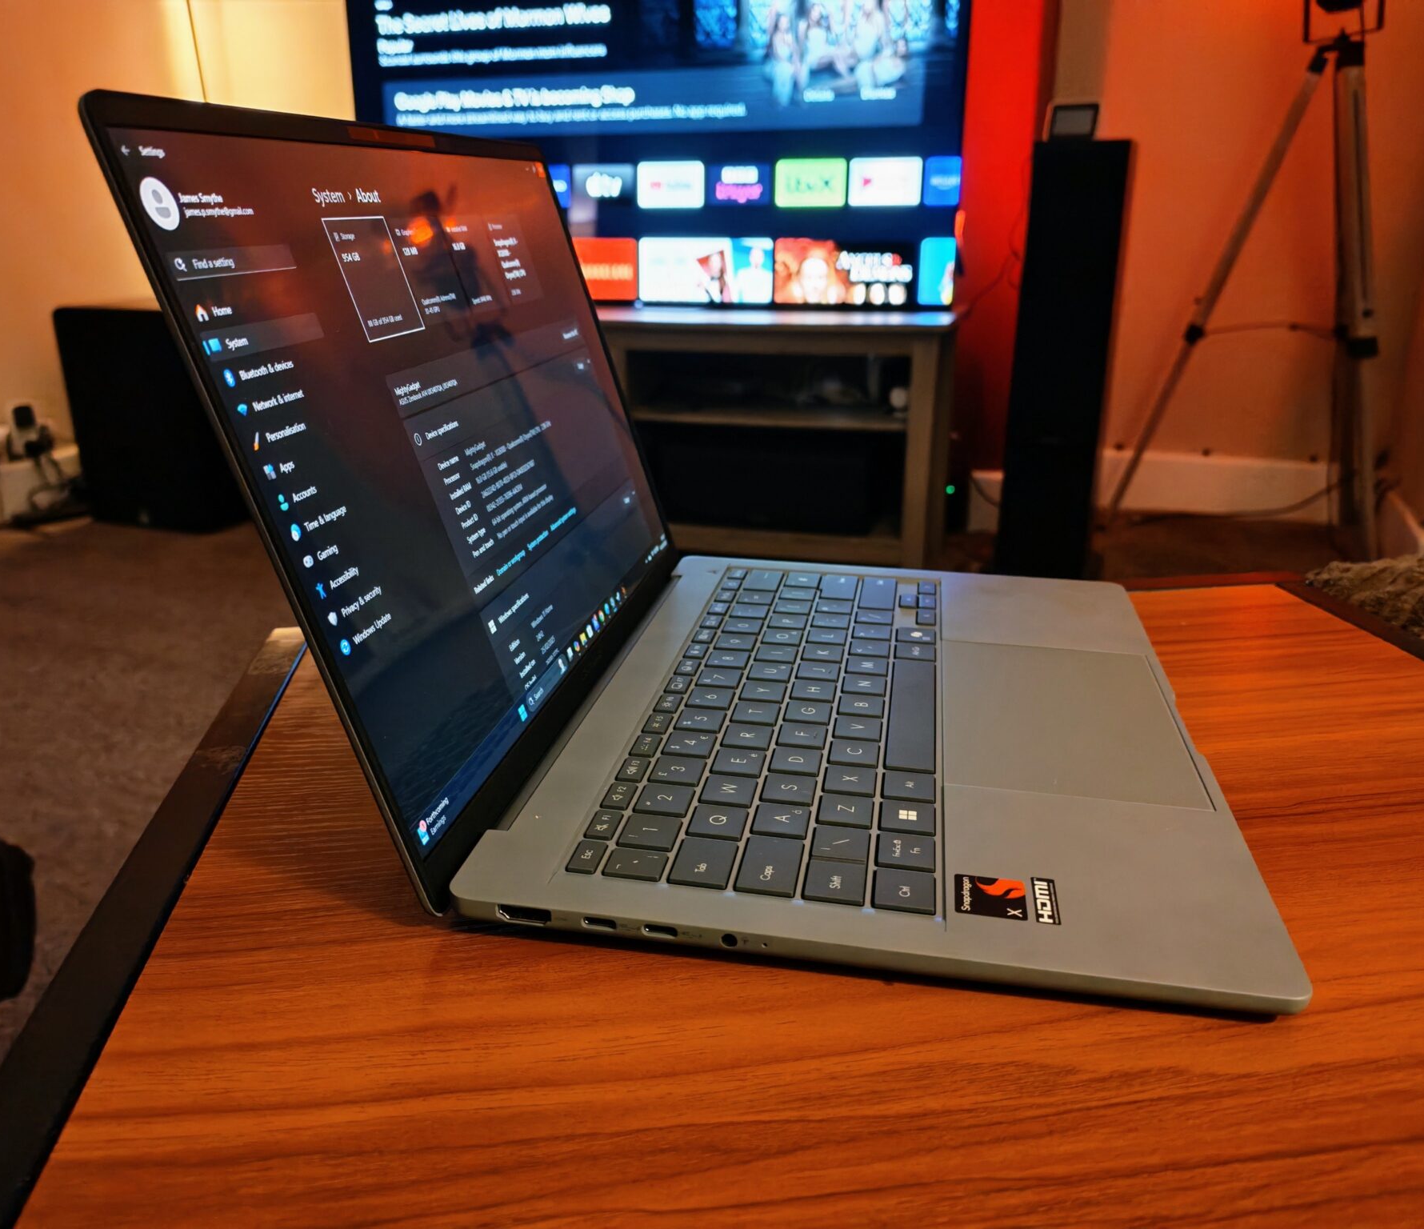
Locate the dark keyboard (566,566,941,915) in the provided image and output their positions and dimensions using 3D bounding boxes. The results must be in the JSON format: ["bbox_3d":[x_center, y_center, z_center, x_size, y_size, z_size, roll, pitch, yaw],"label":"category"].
[{"bbox_3d":[0.034,0.028,0.427,0.102,0.004,0.274,4,21,10],"label":"dark keyboard"}]

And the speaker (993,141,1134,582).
[{"bbox_3d":[0.697,-0.490,2.268,0.178,0.840,0.270,5,21,15],"label":"speaker"}]

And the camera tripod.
[{"bbox_3d":[1.246,-0.643,2.364,0.600,1.050,0.520,0,20,0],"label":"camera tripod"}]

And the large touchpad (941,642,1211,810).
[{"bbox_3d":[0.123,0.036,0.407,0.080,0.003,0.125,4,21,10],"label":"large touchpad"}]

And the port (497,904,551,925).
[{"bbox_3d":[-0.048,0.077,0.298,0.015,0.005,0.009,4,21,10],"label":"port"}]

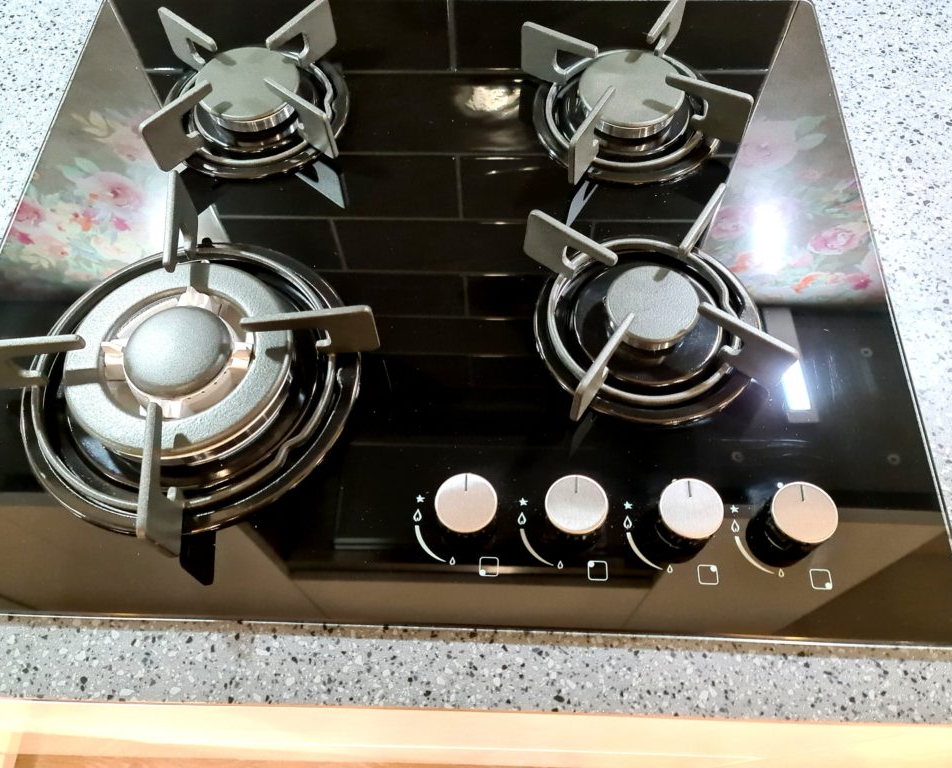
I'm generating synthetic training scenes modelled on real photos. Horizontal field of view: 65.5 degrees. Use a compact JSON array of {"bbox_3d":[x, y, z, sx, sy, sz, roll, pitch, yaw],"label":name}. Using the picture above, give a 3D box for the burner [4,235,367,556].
[{"bbox_3d":[-0.173,-0.015,0.433,0.220,0.051,0.220,1,63,3],"label":"burner"}]

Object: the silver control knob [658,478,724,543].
[{"bbox_3d":[0.112,0.071,0.393,0.033,0.024,0.033,1,63,3],"label":"silver control knob"}]

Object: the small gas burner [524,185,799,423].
[{"bbox_3d":[0.105,-0.048,0.442,0.143,0.049,0.143,1,63,3],"label":"small gas burner"}]

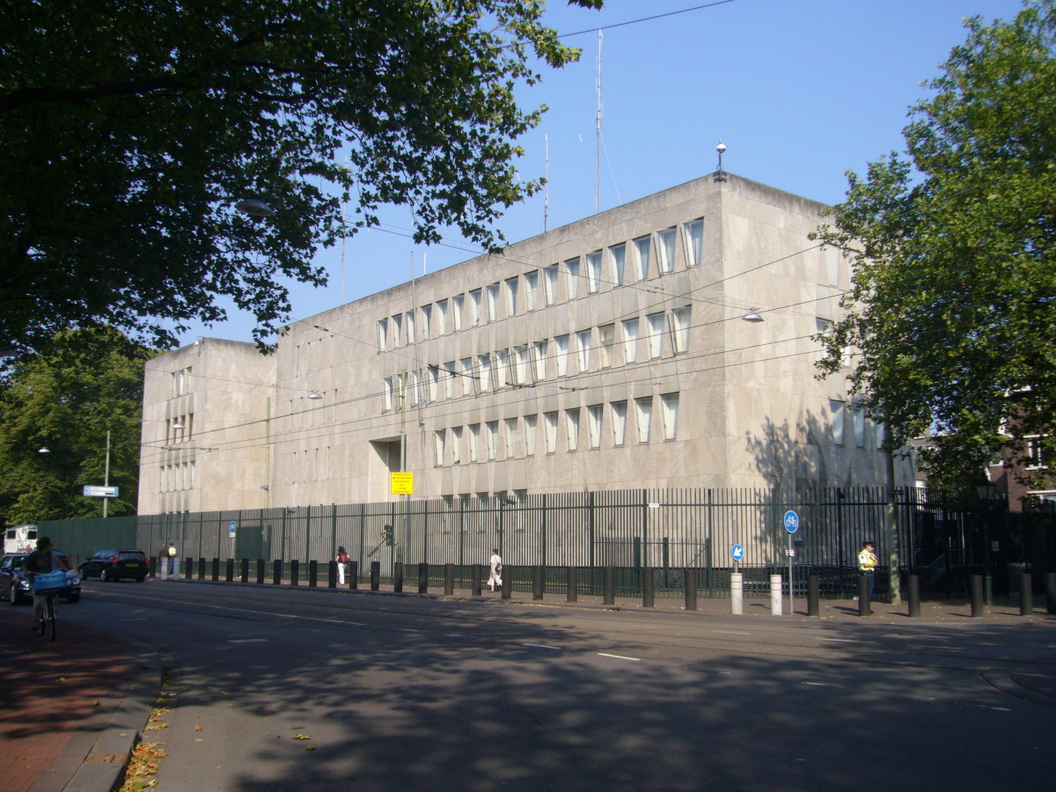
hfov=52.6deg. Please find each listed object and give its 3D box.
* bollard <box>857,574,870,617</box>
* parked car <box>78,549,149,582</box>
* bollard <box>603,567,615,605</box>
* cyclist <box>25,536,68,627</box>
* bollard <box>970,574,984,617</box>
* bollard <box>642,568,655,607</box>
[{"bbox_3d":[8.624,5.132,27.421,0.275,1.030,0.275,0,-8,0],"label":"bollard"},{"bbox_3d":[-19.700,8.020,50.550,1.800,1.480,4.680,7,-11,-42],"label":"parked car"},{"bbox_3d":[2.270,5.313,29.821,0.275,1.030,0.275,0,-8,0],"label":"bollard"},{"bbox_3d":[-8.555,3.329,18.958,0.680,1.660,0.950,5,-9,-34],"label":"cyclist"},{"bbox_3d":[11.241,5.014,26.721,0.275,1.030,0.275,0,-8,0],"label":"bollard"},{"bbox_3d":[3.253,5.169,28.721,0.275,1.030,0.275,0,-8,0],"label":"bollard"}]

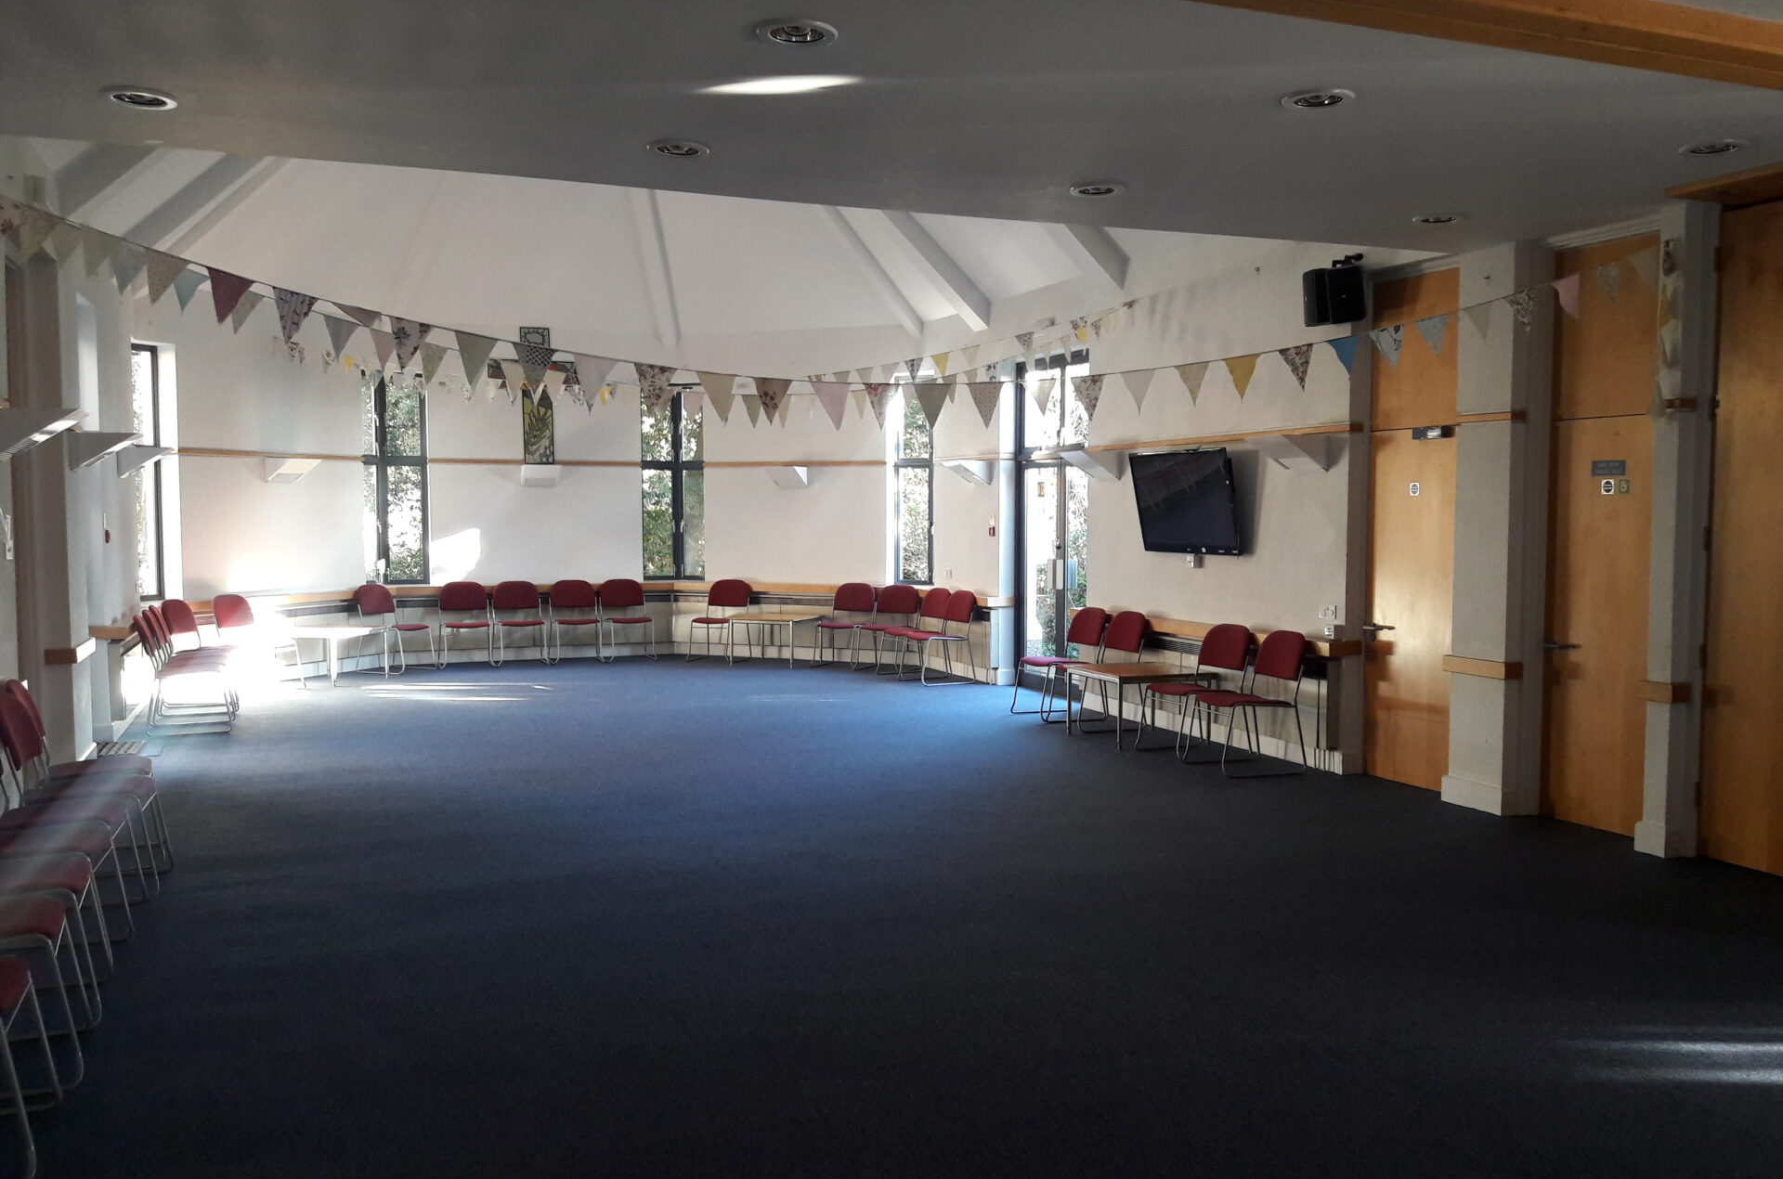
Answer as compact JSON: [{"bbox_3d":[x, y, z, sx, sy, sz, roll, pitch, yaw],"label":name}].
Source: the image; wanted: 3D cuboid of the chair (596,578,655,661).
[{"bbox_3d":[-2.782,0.311,15.160,0.505,0.822,0.564,-1,4,-23],"label":"chair"}]

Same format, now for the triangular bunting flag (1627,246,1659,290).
[{"bbox_3d":[3.295,-1.410,6.319,0.160,0.195,0.015,-1,3,-12],"label":"triangular bunting flag"}]

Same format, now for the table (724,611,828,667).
[{"bbox_3d":[-1.162,0.513,14.657,0.703,0.475,0.703,1,4,23],"label":"table"}]

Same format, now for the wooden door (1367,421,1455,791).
[{"bbox_3d":[2.931,0.103,8.069,0.050,2.000,0.770,-1,3,-21],"label":"wooden door"}]

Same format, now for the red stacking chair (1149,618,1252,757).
[{"bbox_3d":[1.960,0.647,9.269,0.564,0.822,0.505,-1,3,-20],"label":"red stacking chair"}]

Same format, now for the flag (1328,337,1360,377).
[{"bbox_3d":[1.933,-0.997,6.173,0.147,0.175,0.015,-1,3,-11],"label":"flag"}]

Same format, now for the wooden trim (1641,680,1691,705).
[{"bbox_3d":[3.445,0.453,6.432,0.100,0.085,0.175,-1,3,-21],"label":"wooden trim"}]

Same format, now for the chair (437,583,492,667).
[{"bbox_3d":[-4.267,0.350,14.478,0.505,0.822,0.564,-1,4,-23],"label":"chair"}]

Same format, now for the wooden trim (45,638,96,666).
[{"bbox_3d":[-4.891,0.362,8.591,0.166,0.086,0.697,-1,3,-22],"label":"wooden trim"}]

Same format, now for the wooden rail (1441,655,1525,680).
[{"bbox_3d":[3.054,0.399,7.461,0.100,0.086,0.440,-1,3,-21],"label":"wooden rail"}]

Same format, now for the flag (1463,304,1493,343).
[{"bbox_3d":[2.510,-1.140,6.166,0.150,0.175,0.015,-1,3,-12],"label":"flag"}]

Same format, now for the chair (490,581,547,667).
[{"bbox_3d":[-3.792,0.337,14.705,0.505,0.822,0.564,-1,4,-23],"label":"chair"}]

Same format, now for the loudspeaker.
[{"bbox_3d":[2.525,-1.670,8.234,0.238,0.307,0.233,-9,5,-12],"label":"loudspeaker"}]

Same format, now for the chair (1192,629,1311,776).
[{"bbox_3d":[2.166,0.684,8.815,0.578,0.830,0.508,-1,3,-19],"label":"chair"}]

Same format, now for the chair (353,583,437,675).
[{"bbox_3d":[-4.888,0.384,14.263,0.578,0.830,0.508,1,3,22],"label":"chair"}]

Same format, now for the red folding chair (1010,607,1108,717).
[{"bbox_3d":[1.288,0.559,11.049,0.578,0.830,0.508,-1,3,-23],"label":"red folding chair"}]

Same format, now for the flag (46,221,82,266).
[{"bbox_3d":[-3.182,-1.327,5.542,0.015,0.170,0.135,3,4,44],"label":"flag"}]

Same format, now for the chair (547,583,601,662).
[{"bbox_3d":[-3.305,0.334,15.138,0.508,0.830,0.578,-1,3,-20],"label":"chair"}]

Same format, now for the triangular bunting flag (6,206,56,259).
[{"bbox_3d":[-3.102,-1.289,5.202,0.183,0.203,0.020,-1,3,-11],"label":"triangular bunting flag"}]

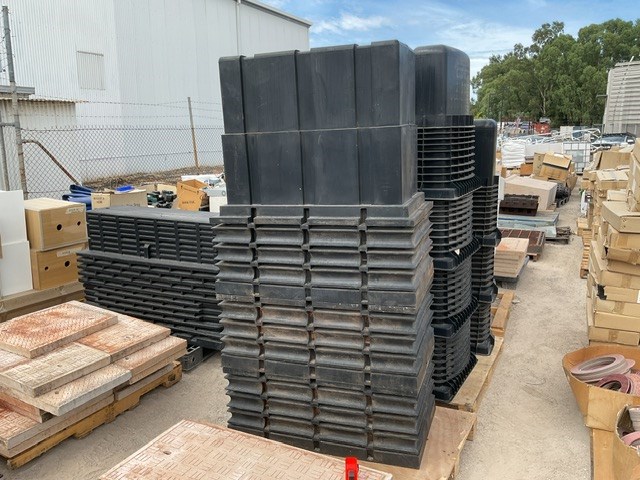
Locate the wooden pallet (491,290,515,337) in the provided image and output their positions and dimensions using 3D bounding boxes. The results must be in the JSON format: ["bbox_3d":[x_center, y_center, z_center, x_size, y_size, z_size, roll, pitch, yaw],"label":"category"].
[{"bbox_3d":[1.177,0.656,5.021,1.130,0.130,1.130,3,11,25],"label":"wooden pallet"}]

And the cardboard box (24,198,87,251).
[{"bbox_3d":[-2.905,-0.151,5.709,0.680,0.400,0.490,5,12,34],"label":"cardboard box"}]

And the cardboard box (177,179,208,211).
[{"bbox_3d":[-1.712,-0.557,7.200,0.320,0.440,0.320,0,10,14],"label":"cardboard box"}]

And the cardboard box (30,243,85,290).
[{"bbox_3d":[-2.940,0.251,5.682,0.680,0.385,0.470,5,12,34],"label":"cardboard box"}]

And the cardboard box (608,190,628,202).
[{"bbox_3d":[2.916,-0.439,5.185,0.240,0.095,0.320,3,11,25],"label":"cardboard box"}]

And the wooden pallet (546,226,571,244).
[{"bbox_3d":[3.454,-0.097,8.789,1.130,0.130,1.130,3,11,26],"label":"wooden pallet"}]

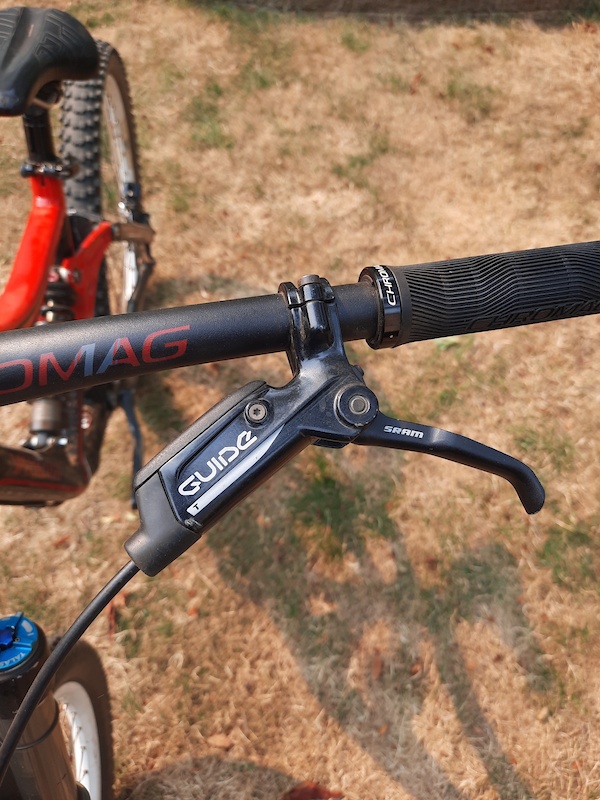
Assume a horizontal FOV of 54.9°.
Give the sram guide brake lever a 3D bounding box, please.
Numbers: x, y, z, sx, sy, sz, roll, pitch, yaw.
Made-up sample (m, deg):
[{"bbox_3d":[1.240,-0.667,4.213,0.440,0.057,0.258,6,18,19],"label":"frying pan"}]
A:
[{"bbox_3d":[0.012,0.004,0.217,0.160,0.036,0.105,-9,81,-13],"label":"sram guide brake lever"}]

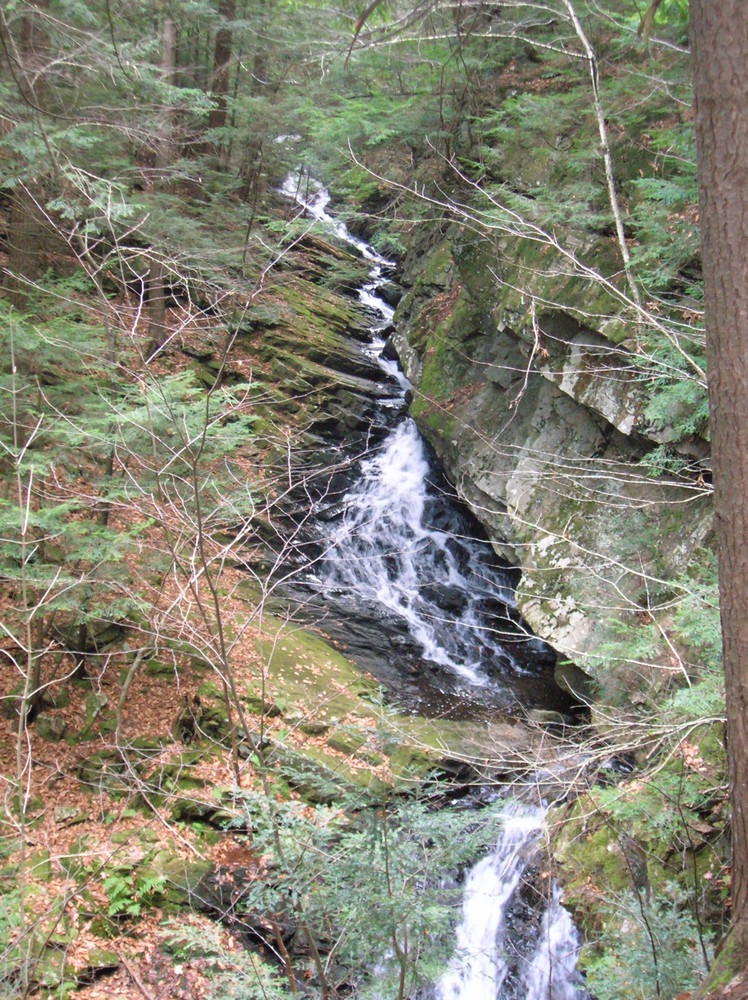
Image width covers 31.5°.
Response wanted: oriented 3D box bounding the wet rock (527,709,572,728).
[{"bbox_3d":[1.851,2.304,14.000,0.480,0.170,0.320,0,6,0],"label":"wet rock"}]

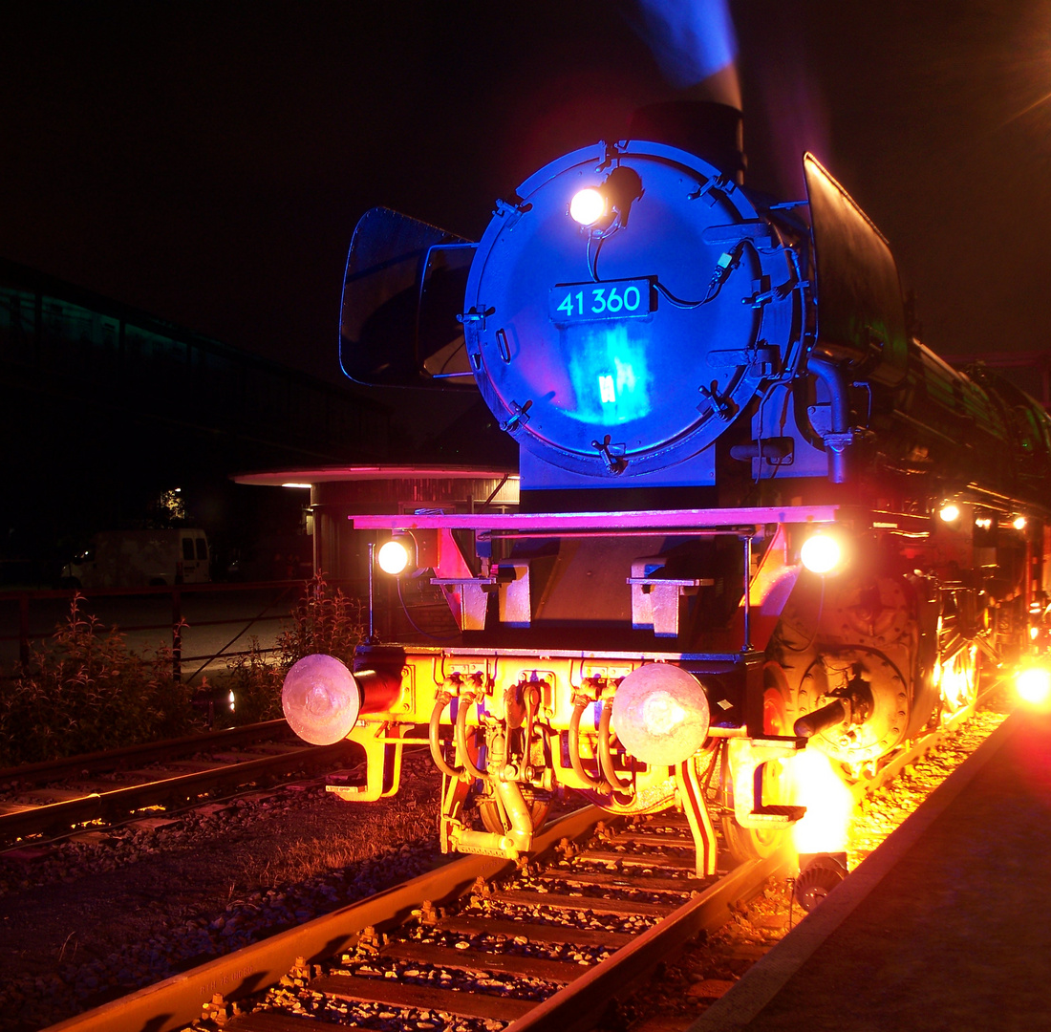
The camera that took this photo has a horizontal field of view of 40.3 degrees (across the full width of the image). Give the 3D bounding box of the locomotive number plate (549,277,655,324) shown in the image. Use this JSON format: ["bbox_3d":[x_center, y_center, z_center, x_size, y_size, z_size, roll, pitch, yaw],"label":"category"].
[{"bbox_3d":[0.432,-1.206,8.081,0.610,0.210,0.090,-1,-2,25],"label":"locomotive number plate"}]

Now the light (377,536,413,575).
[{"bbox_3d":[-0.773,0.243,8.500,0.230,0.240,0.200,-1,-2,25],"label":"light"}]

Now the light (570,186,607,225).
[{"bbox_3d":[0.356,-1.721,7.970,0.220,0.225,0.200,-1,-2,25],"label":"light"}]

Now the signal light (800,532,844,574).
[{"bbox_3d":[1.539,0.199,7.450,0.230,0.230,0.200,-1,-2,25],"label":"signal light"}]

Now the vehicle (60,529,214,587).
[{"bbox_3d":[-13.000,1.580,47.600,4.650,2.250,1.980,-1,-2,17],"label":"vehicle"}]

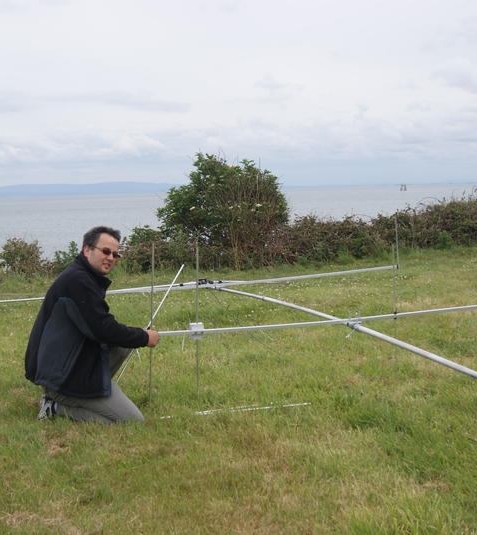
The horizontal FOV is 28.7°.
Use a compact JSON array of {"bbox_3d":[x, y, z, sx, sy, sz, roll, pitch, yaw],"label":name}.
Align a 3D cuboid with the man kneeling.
[{"bbox_3d":[-0.735,0.280,4.690,0.670,0.960,0.560,-1,5,-3],"label":"man kneeling"}]

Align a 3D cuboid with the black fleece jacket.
[{"bbox_3d":[-0.755,0.285,4.680,0.620,0.710,0.550,-1,5,-3],"label":"black fleece jacket"}]

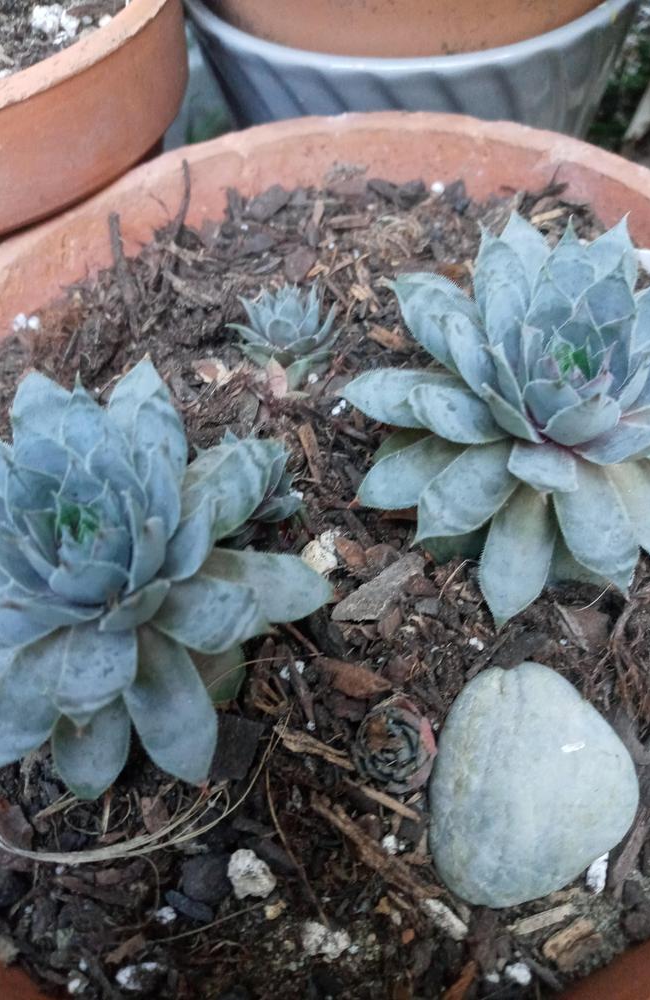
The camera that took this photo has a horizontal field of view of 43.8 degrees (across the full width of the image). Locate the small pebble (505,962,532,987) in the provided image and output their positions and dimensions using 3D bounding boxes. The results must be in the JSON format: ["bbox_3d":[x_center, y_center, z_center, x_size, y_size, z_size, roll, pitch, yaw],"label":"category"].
[{"bbox_3d":[0.052,0.127,0.217,0.007,0.007,0.006,-11,60,4],"label":"small pebble"}]

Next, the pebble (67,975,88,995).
[{"bbox_3d":[-0.066,0.130,0.216,0.005,0.004,0.005,-24,59,-6],"label":"pebble"}]

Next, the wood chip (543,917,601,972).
[{"bbox_3d":[0.059,0.105,0.191,0.013,0.005,0.007,-37,62,-14],"label":"wood chip"}]

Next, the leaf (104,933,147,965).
[{"bbox_3d":[-0.058,0.131,0.236,0.013,0.003,0.004,-31,61,-7],"label":"leaf"}]

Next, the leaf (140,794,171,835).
[{"bbox_3d":[-0.049,0.092,0.237,0.007,0.003,0.011,-18,58,-2],"label":"leaf"}]

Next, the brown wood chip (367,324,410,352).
[{"bbox_3d":[0.023,-0.058,0.289,0.018,0.004,0.006,32,69,23],"label":"brown wood chip"}]

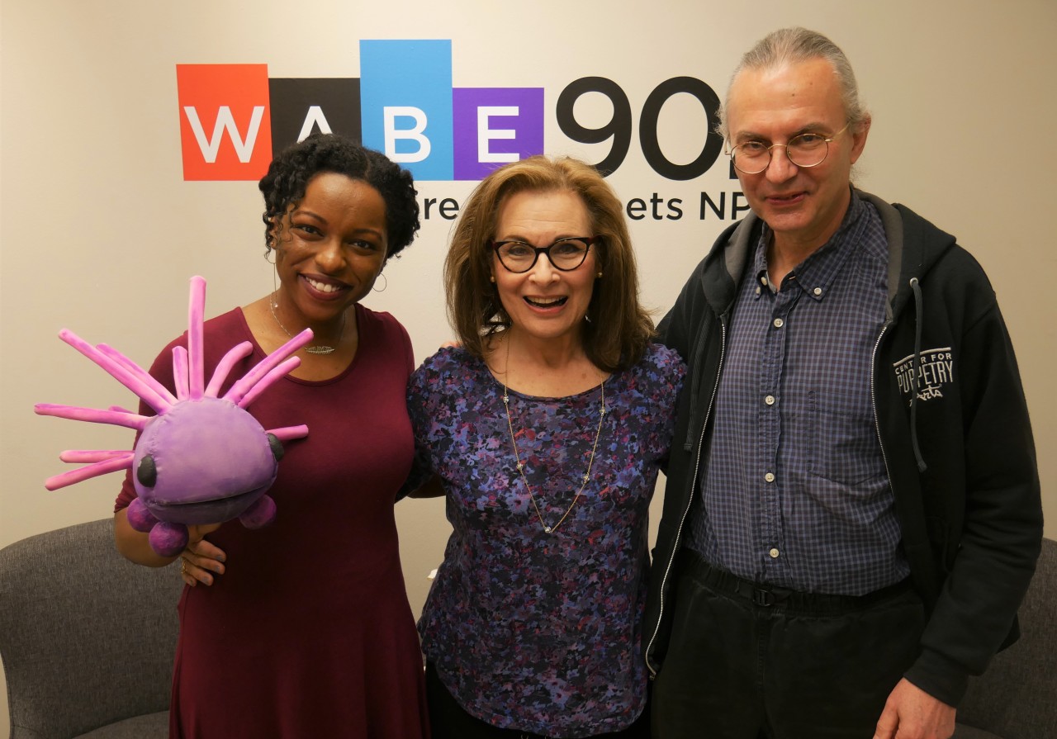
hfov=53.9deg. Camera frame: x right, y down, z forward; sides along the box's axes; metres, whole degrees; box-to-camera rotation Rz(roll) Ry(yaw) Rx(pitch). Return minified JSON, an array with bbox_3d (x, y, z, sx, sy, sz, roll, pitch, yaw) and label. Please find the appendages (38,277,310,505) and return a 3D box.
[{"bbox_3d":[-0.382,0.017,1.120,0.280,0.225,0.155,-10,15,-26],"label":"appendages"}]

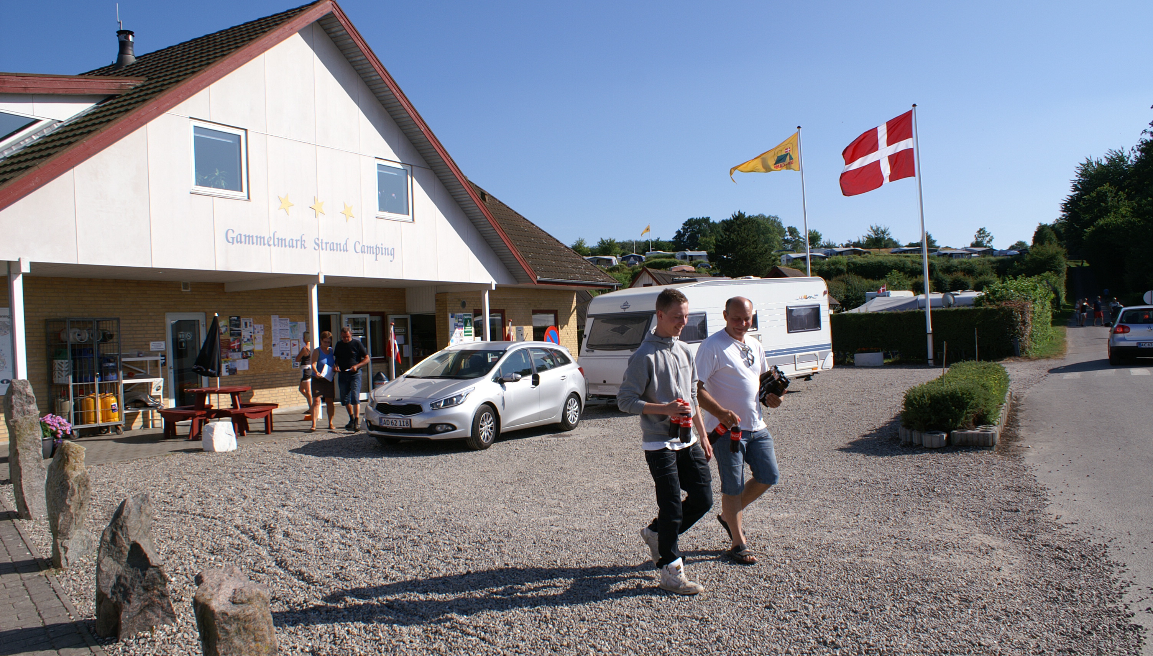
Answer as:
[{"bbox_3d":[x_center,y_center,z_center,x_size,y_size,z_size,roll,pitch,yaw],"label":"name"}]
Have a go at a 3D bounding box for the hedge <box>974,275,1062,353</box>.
[{"bbox_3d":[15.973,-0.581,30.942,1.600,2.600,9.500,-3,-1,31],"label":"hedge"}]

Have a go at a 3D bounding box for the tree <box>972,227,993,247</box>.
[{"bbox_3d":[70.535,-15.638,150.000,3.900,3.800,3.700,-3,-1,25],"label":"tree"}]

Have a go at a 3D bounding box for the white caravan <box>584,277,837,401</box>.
[{"bbox_3d":[2.659,0.235,17.898,5.343,2.490,2.320,-4,1,-37],"label":"white caravan"}]

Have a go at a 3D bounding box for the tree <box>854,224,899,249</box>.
[{"bbox_3d":[52.234,-15.795,150.000,7.500,4.600,6.500,-2,0,0],"label":"tree"}]

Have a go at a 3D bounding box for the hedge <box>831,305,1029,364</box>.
[{"bbox_3d":[11.292,0.286,28.997,7.300,1.750,1.000,-2,0,0],"label":"hedge"}]

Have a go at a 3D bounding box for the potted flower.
[{"bbox_3d":[-7.511,1.558,12.400,0.520,0.650,0.500,-2,0,0],"label":"potted flower"}]

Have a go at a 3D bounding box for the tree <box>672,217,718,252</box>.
[{"bbox_3d":[25.364,-19.481,185.000,10.200,8.600,9.000,-3,-1,0],"label":"tree"}]

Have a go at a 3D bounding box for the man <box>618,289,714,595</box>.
[{"bbox_3d":[0.545,0.666,5.150,0.570,1.760,0.510,-4,-1,38],"label":"man"}]

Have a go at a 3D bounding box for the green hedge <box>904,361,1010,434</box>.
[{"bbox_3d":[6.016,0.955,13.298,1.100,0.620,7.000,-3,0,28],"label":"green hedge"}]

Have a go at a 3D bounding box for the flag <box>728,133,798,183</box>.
[{"bbox_3d":[6.210,-5.660,28.500,2.300,1.600,0.400,-3,-1,6],"label":"flag"}]

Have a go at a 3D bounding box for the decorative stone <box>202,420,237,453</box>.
[{"bbox_3d":[-5.274,1.560,12.752,0.450,0.460,0.420,-3,-1,25],"label":"decorative stone"}]

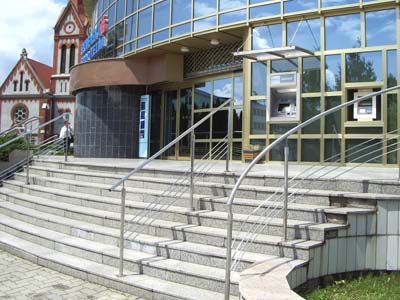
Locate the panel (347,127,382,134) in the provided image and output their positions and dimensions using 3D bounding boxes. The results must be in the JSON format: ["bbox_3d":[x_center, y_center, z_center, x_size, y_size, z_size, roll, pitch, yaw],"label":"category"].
[{"bbox_3d":[3.333,-0.396,8.907,0.710,0.144,0.050,1,0,29],"label":"panel"}]

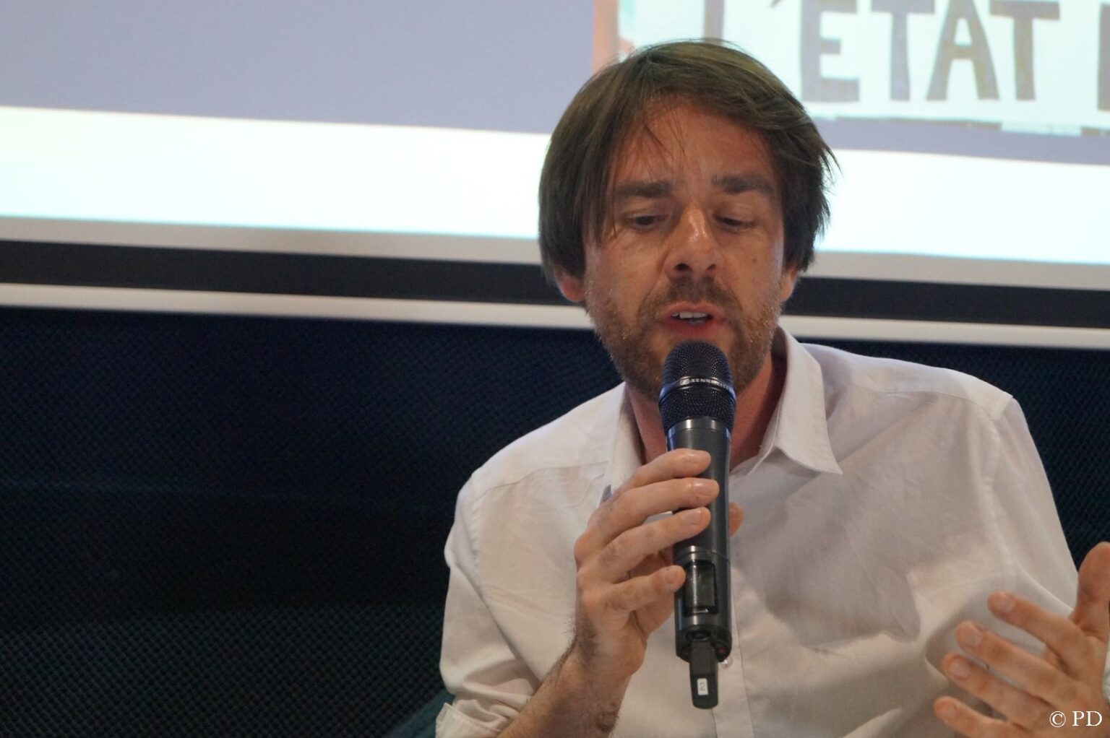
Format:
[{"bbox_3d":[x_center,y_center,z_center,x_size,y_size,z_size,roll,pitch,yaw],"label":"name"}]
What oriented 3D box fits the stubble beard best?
[{"bbox_3d":[0.090,-0.021,1.615,0.138,0.085,0.090,0,-2,-2],"label":"stubble beard"}]

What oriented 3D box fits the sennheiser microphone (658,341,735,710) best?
[{"bbox_3d":[0.093,0.098,1.475,0.050,0.252,0.050,-1,-27,3],"label":"sennheiser microphone"}]

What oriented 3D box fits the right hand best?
[{"bbox_3d":[0.064,0.127,1.478,0.109,0.150,0.100,0,-15,0],"label":"right hand"}]

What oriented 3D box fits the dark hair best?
[{"bbox_3d":[0.096,-0.149,1.690,0.208,0.182,0.210,0,-2,-2],"label":"dark hair"}]

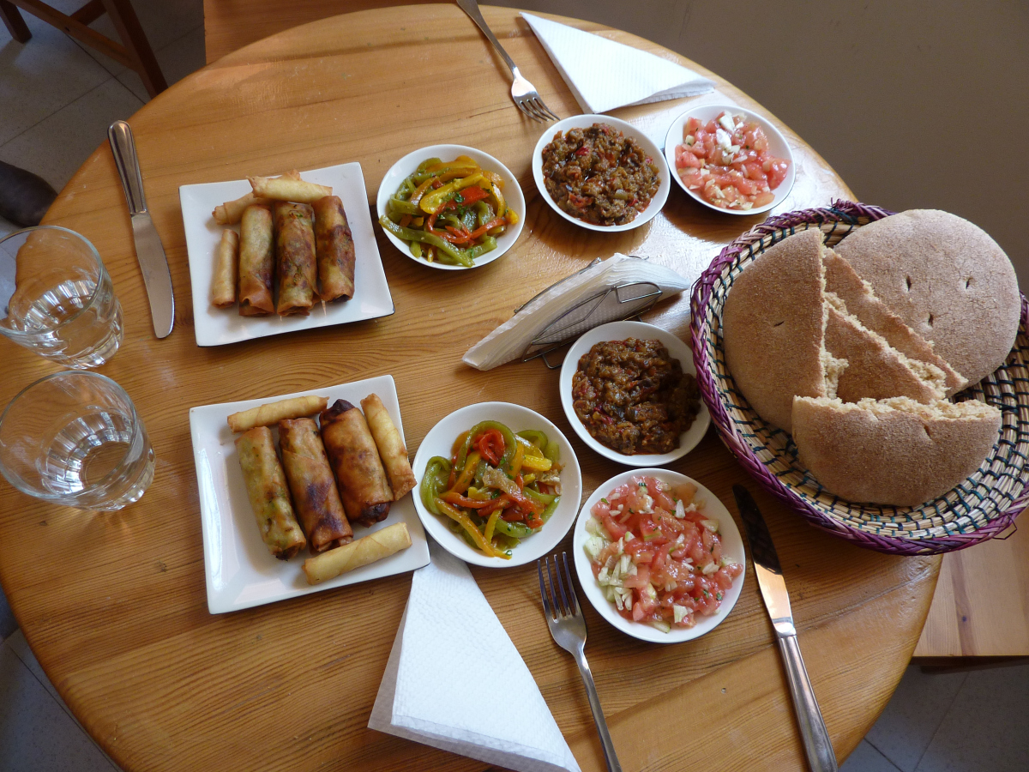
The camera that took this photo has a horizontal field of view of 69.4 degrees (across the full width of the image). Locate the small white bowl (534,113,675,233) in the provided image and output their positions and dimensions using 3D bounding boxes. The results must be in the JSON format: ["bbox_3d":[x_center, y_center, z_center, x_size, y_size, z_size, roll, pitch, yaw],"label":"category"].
[{"bbox_3d":[0.075,-0.183,0.665,0.123,0.029,0.123,3,68,-7],"label":"small white bowl"}]

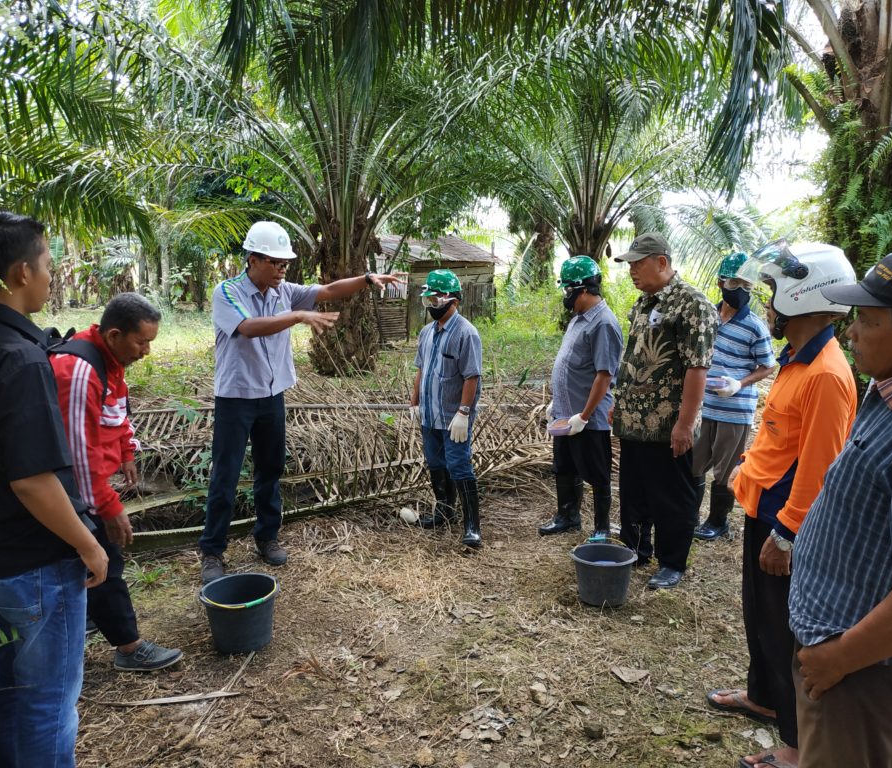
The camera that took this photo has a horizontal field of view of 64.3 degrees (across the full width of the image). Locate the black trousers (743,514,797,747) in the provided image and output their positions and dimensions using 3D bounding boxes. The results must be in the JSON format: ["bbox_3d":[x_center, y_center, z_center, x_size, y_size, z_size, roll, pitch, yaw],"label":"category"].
[{"bbox_3d":[1.087,0.708,2.260,0.290,0.800,0.400,2,8,16],"label":"black trousers"}]

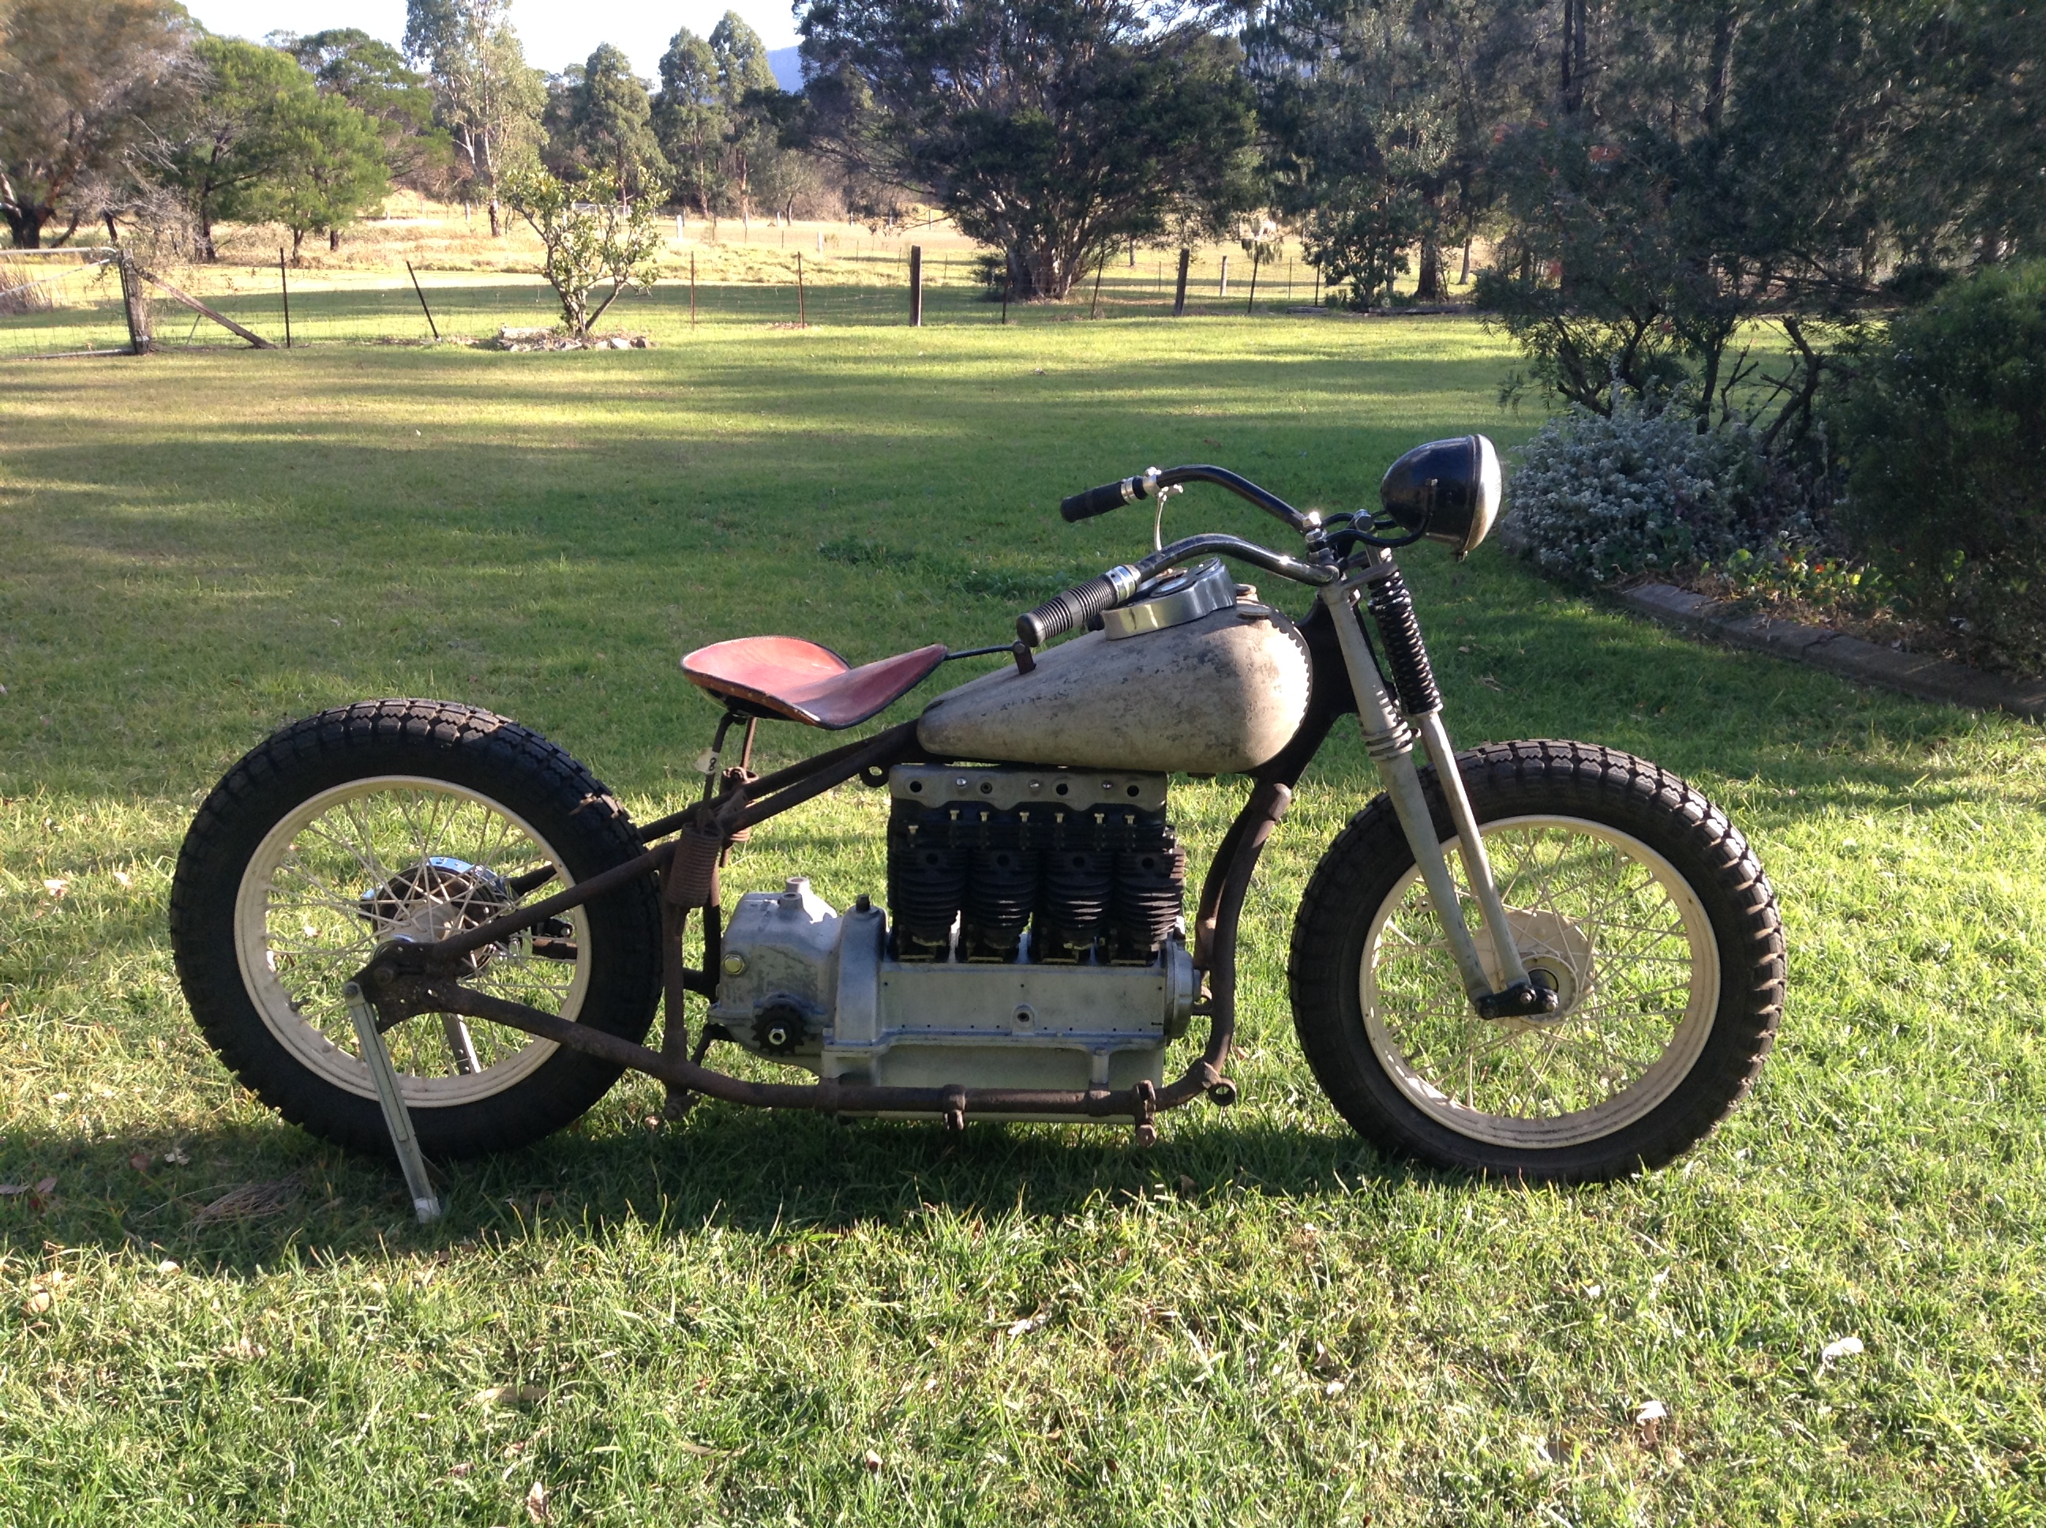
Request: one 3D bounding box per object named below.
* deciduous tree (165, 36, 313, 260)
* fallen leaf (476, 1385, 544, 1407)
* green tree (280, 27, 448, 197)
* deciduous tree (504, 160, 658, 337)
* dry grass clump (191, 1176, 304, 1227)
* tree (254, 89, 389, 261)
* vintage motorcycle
[{"bbox_3d":[-21.862,-17.051,54.190,4.360,6.030,4.140,-6,17,-20],"label":"deciduous tree"},{"bbox_3d":[-0.615,0.758,2.335,0.086,0.015,0.035,-2,16,-11],"label":"fallen leaf"},{"bbox_3d":[-23.414,-22.104,68.984,6.120,7.550,6.120,-5,16,-17],"label":"green tree"},{"bbox_3d":[-5.743,-6.661,25.215,2.030,2.120,2.030,-3,16,-12],"label":"deciduous tree"},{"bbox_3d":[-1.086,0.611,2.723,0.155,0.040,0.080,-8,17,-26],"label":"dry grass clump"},{"bbox_3d":[-18.503,-15.498,51.408,3.540,4.400,3.540,-5,16,-18],"label":"tree"},{"bbox_3d":[-0.060,0.106,2.752,2.300,1.125,0.780,1,16,0],"label":"vintage motorcycle"}]

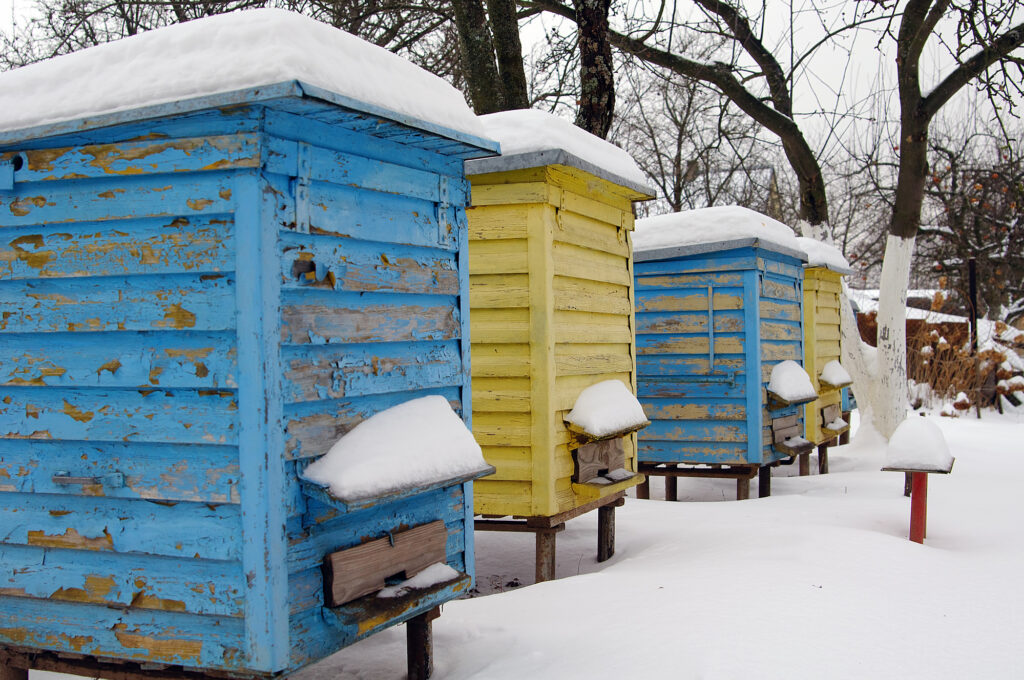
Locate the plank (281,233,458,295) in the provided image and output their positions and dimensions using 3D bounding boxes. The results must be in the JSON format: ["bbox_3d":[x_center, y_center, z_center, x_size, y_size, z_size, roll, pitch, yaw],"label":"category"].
[{"bbox_3d":[-0.237,-0.126,2.067,0.020,0.086,0.557,-1,0,27],"label":"plank"}]

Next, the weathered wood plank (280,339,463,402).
[{"bbox_3d":[-0.233,0.048,2.066,0.020,0.088,0.557,-1,0,27],"label":"weathered wood plank"}]

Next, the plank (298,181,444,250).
[{"bbox_3d":[-0.236,-0.213,2.071,0.020,0.087,0.510,-1,0,27],"label":"plank"}]

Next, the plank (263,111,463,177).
[{"bbox_3d":[-0.242,-0.332,2.067,0.020,0.036,0.614,-1,0,27],"label":"plank"}]

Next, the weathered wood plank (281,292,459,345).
[{"bbox_3d":[-0.235,-0.040,2.066,0.020,0.087,0.557,-1,0,27],"label":"weathered wood plank"}]

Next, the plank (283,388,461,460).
[{"bbox_3d":[-0.231,0.136,2.066,0.020,0.088,0.557,-1,0,27],"label":"plank"}]

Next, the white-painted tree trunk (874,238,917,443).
[{"bbox_3d":[2.167,-0.020,6.750,0.190,1.160,0.190,3,0,0],"label":"white-painted tree trunk"}]

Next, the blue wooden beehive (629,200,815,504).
[{"bbox_3d":[0.828,0.059,5.035,0.713,1.185,0.682,-1,0,27],"label":"blue wooden beehive"}]

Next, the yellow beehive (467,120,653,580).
[{"bbox_3d":[-0.059,0.016,3.281,0.713,1.230,0.698,-1,0,24],"label":"yellow beehive"}]

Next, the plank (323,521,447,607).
[{"bbox_3d":[-0.214,0.378,2.042,0.028,0.090,0.356,-1,0,27],"label":"plank"}]

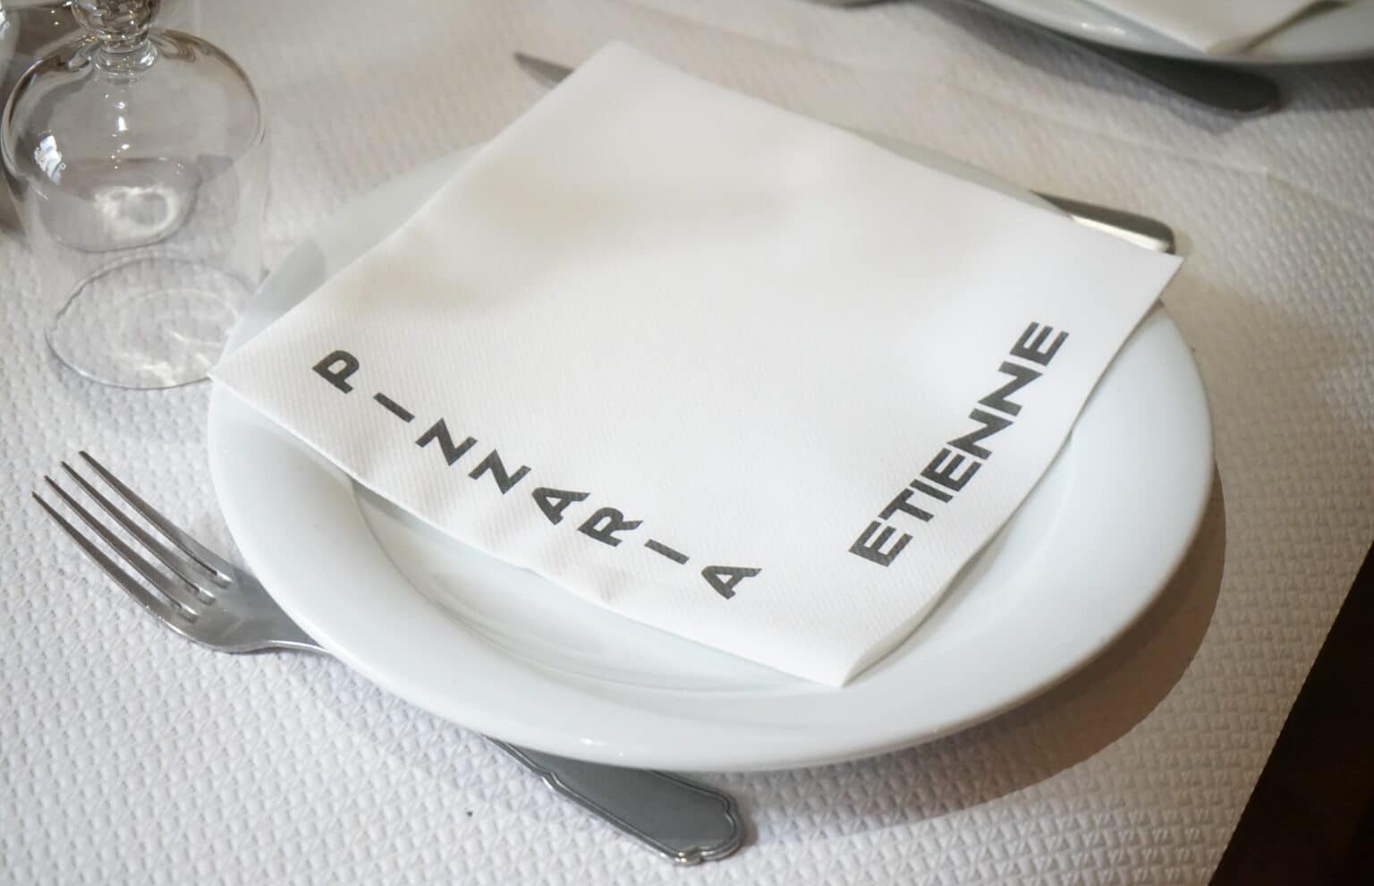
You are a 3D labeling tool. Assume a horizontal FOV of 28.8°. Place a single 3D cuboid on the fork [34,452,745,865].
[{"bbox_3d":[-0.076,0.052,0.651,0.203,0.024,0.026,21,45,22],"label":"fork"}]

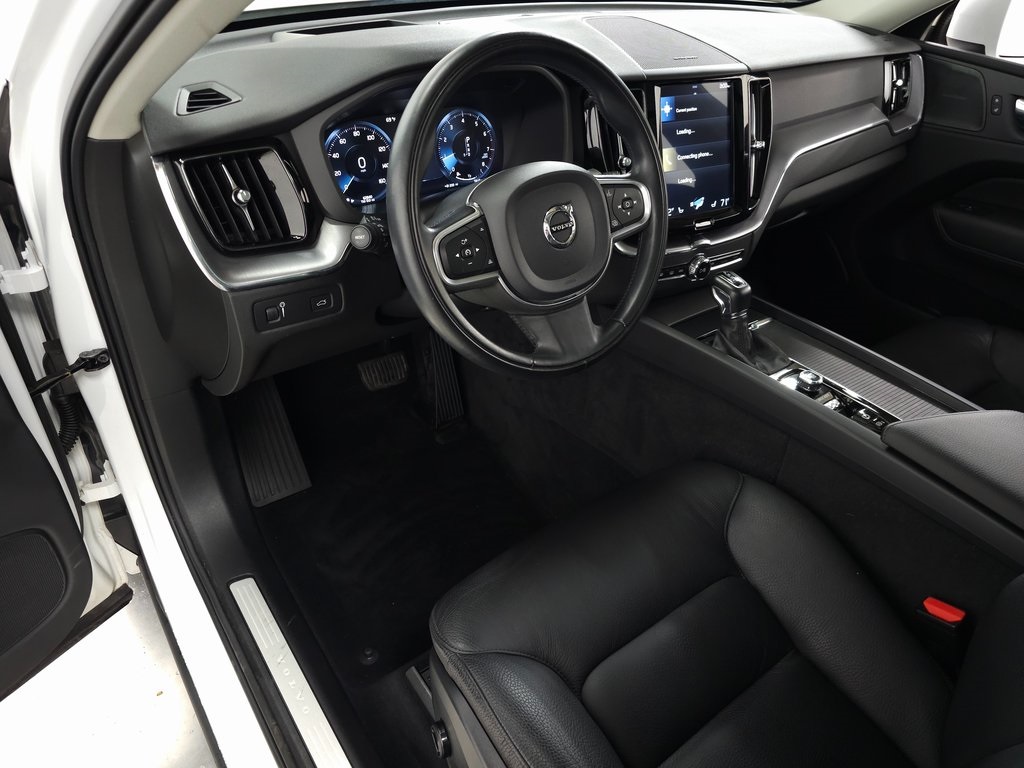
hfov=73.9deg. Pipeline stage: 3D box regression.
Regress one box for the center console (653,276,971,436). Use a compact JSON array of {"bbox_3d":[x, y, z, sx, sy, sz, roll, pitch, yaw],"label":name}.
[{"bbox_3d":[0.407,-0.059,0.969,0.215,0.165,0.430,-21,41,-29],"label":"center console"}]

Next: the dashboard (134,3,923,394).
[{"bbox_3d":[0.158,-0.396,1.177,1.460,0.430,0.480,-21,41,-29],"label":"dashboard"}]

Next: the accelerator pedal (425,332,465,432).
[{"bbox_3d":[-0.152,-0.018,1.418,0.065,0.205,0.045,-15,9,-30],"label":"accelerator pedal"}]

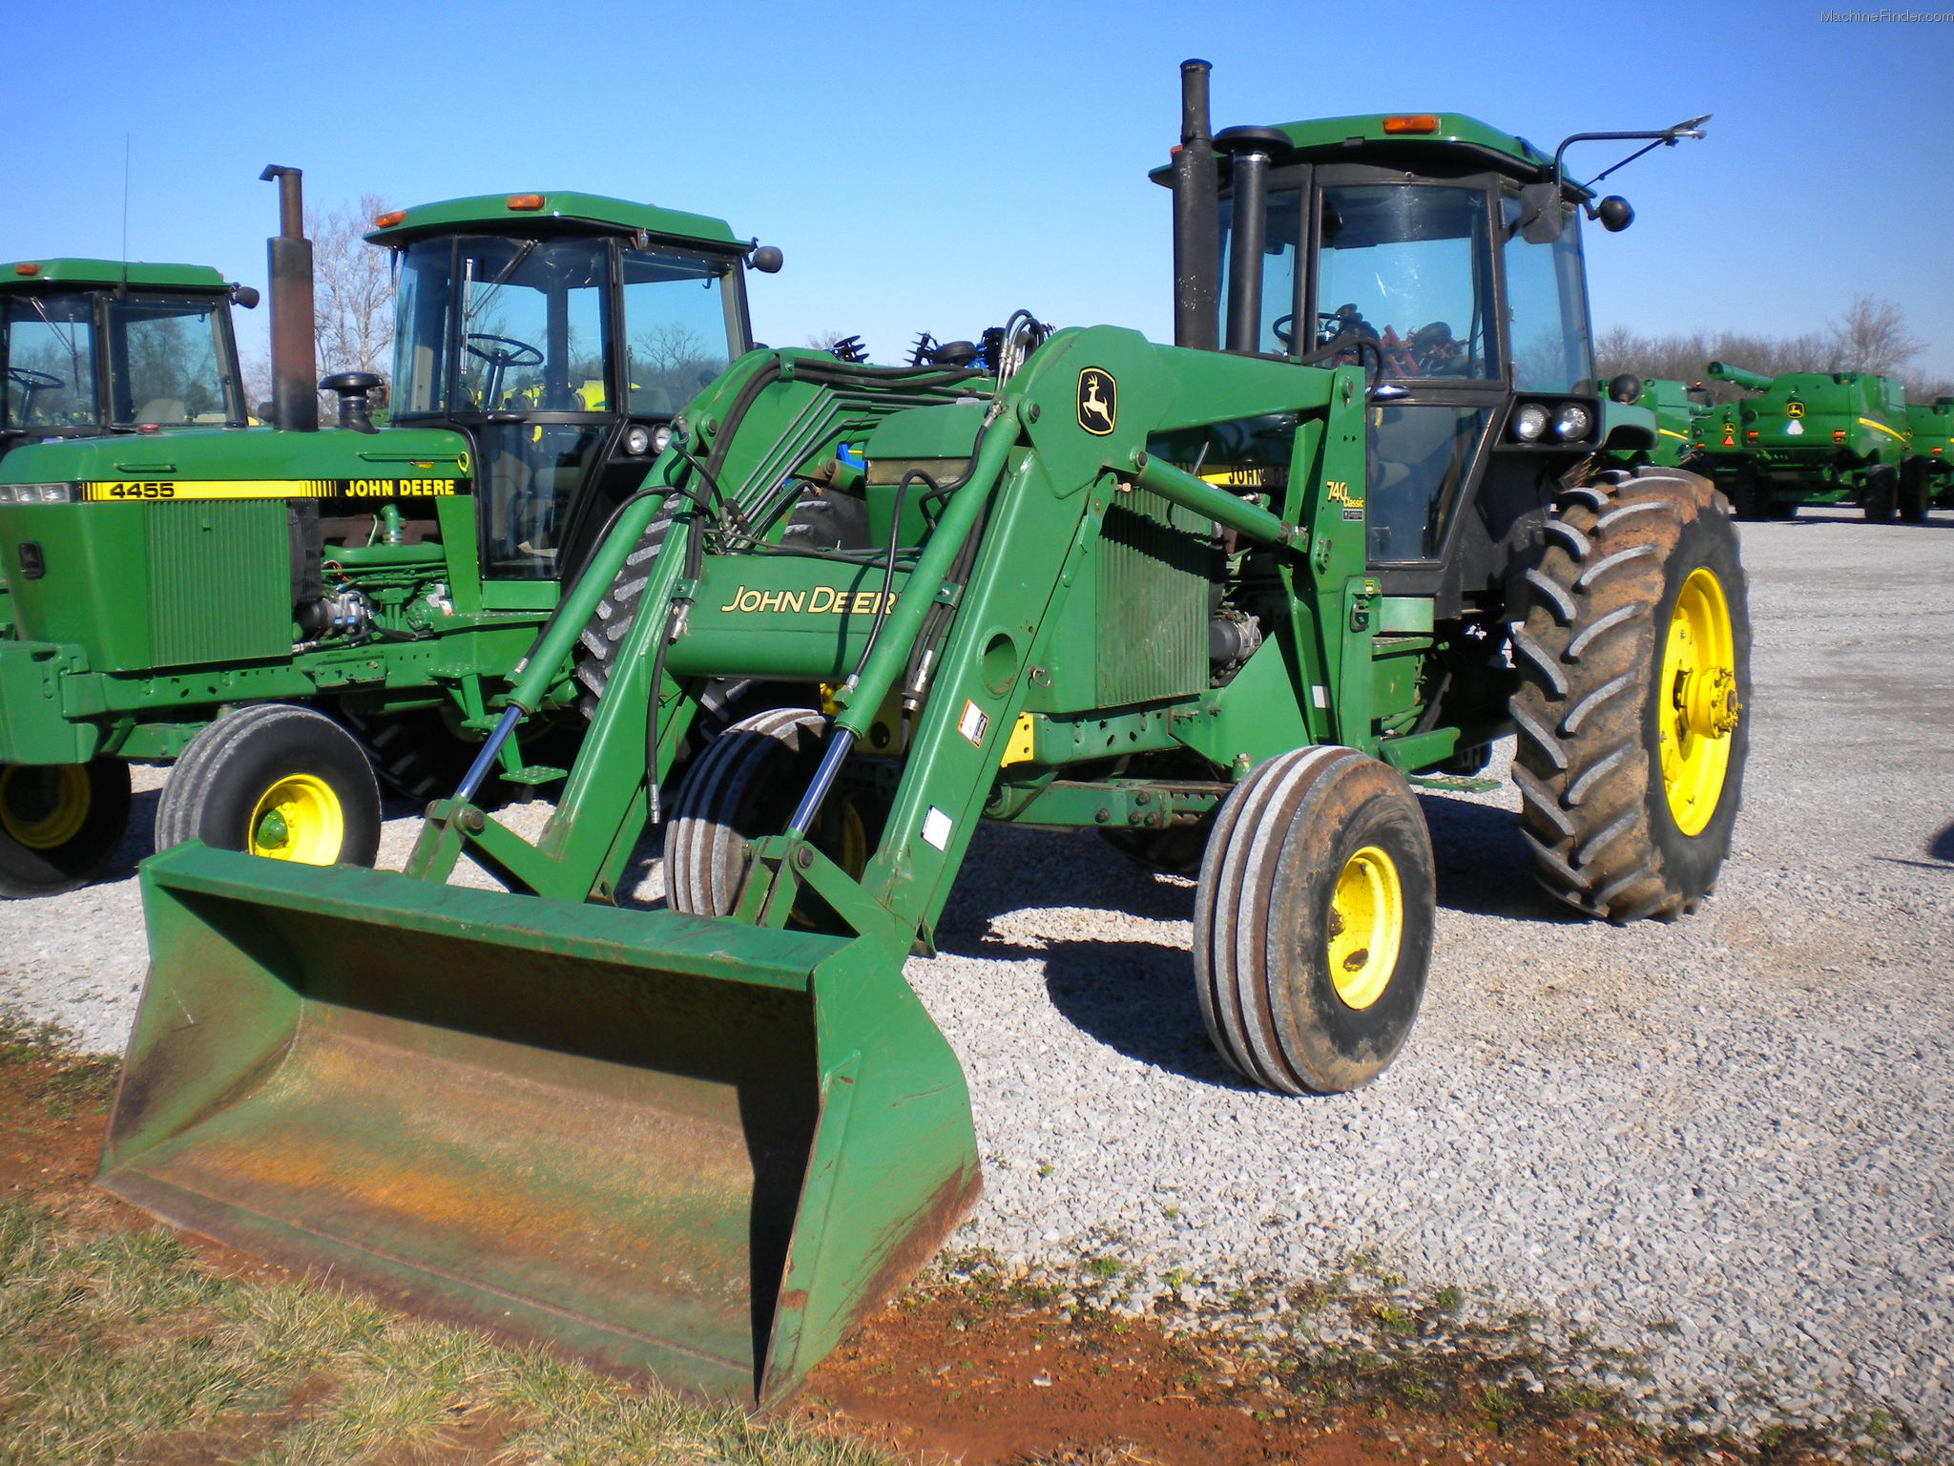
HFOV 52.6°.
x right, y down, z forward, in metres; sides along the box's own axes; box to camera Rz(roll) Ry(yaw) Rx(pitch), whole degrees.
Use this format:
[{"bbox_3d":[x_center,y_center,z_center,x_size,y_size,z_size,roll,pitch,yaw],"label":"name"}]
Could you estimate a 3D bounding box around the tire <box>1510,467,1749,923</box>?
[{"bbox_3d":[2.565,-0.137,7.655,0.460,1.750,1.750,4,9,34],"label":"tire"}]

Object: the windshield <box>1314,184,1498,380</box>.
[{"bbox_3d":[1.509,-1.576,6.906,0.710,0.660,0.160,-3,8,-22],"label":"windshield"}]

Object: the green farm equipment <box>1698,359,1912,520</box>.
[{"bbox_3d":[22.174,-7.519,51.549,3.800,3.800,8.400,4,8,33],"label":"green farm equipment"}]

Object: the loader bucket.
[{"bbox_3d":[-1.044,0.711,4.386,2.090,0.800,0.730,4,9,34],"label":"loader bucket"}]

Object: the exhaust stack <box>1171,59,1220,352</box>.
[{"bbox_3d":[0.737,-1.688,6.682,0.155,1.130,0.155,4,9,34],"label":"exhaust stack"}]

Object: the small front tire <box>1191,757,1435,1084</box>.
[{"bbox_3d":[0.968,0.526,5.560,0.310,0.960,0.960,7,10,37],"label":"small front tire"}]

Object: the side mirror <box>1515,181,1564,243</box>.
[{"bbox_3d":[1.991,-1.838,6.985,0.155,0.215,0.060,2,7,17],"label":"side mirror"}]

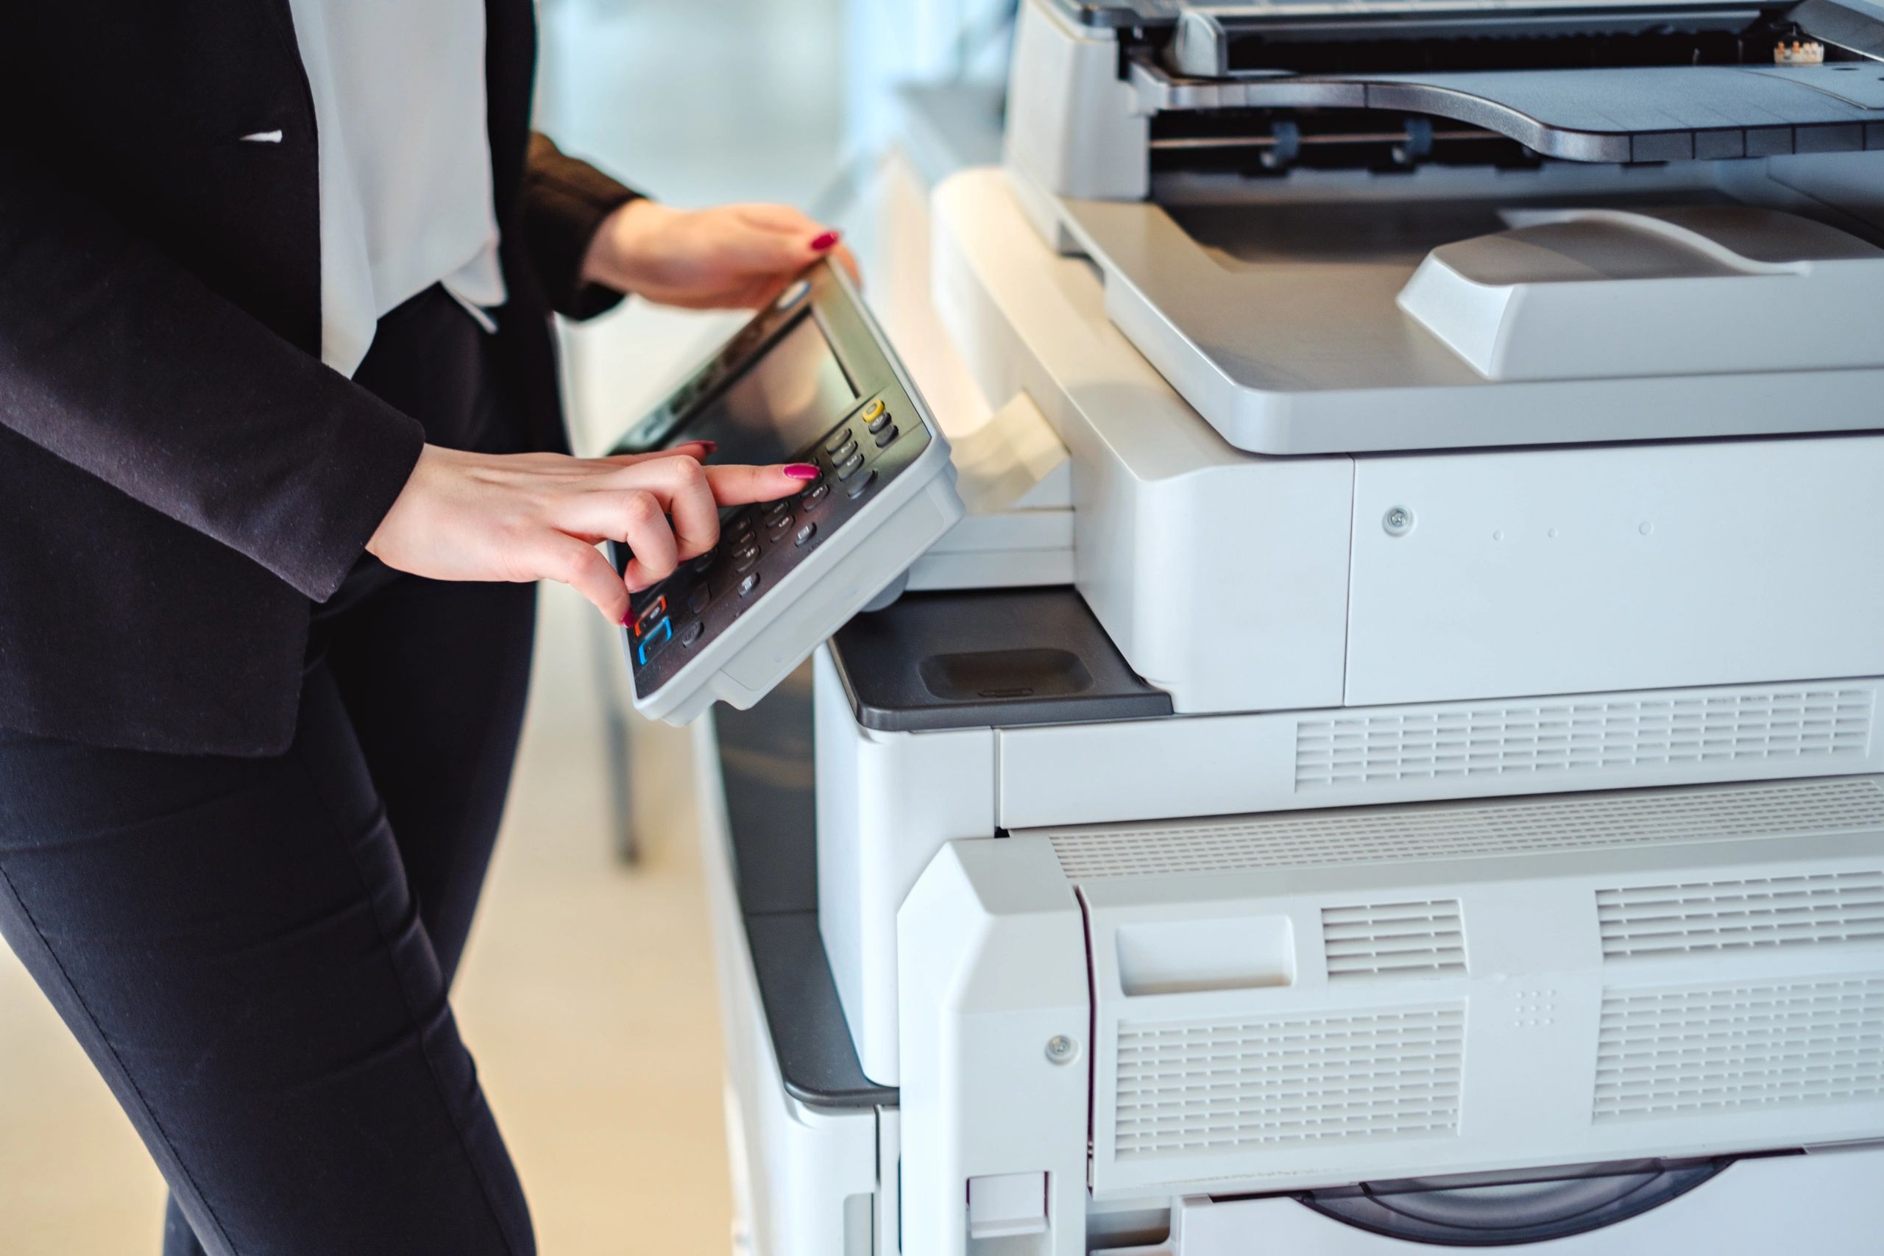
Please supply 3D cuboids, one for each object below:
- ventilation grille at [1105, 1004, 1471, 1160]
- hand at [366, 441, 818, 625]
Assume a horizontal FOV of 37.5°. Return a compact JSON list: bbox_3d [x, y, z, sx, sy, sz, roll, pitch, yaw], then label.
[{"bbox_3d":[0.140,0.180,1.121,0.144,0.065,0.010,-3,19,-8],"label":"ventilation grille"},{"bbox_3d":[-0.141,-0.039,1.120,0.176,0.060,0.083,-4,40,-10],"label":"hand"}]

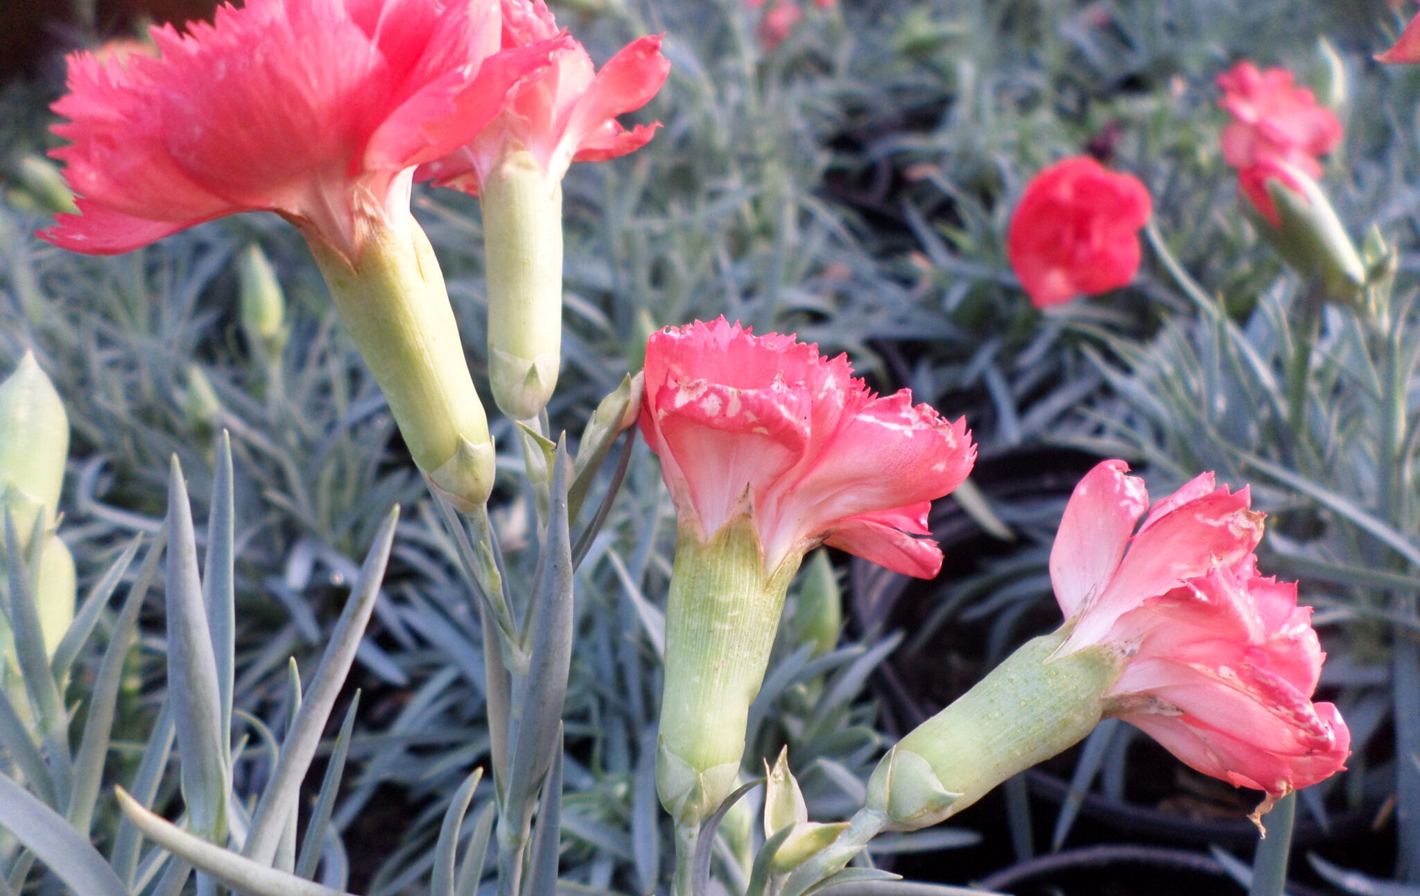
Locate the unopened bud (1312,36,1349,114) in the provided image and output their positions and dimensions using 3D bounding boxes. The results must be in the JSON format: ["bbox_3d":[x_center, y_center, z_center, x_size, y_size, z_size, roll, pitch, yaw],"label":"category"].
[{"bbox_3d":[0.181,-0.109,0.300,0.009,0.023,0.009,-3,15,0],"label":"unopened bud"}]

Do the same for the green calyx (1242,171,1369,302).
[{"bbox_3d":[0.136,-0.048,0.235,0.015,0.034,0.015,-39,12,0],"label":"green calyx"}]

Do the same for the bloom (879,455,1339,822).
[{"bbox_3d":[0.048,0.030,0.132,0.060,0.045,0.042,-29,0,0],"label":"bloom"}]

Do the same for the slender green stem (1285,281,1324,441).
[{"bbox_3d":[0.139,-0.020,0.240,0.005,0.038,0.005,6,12,0],"label":"slender green stem"}]

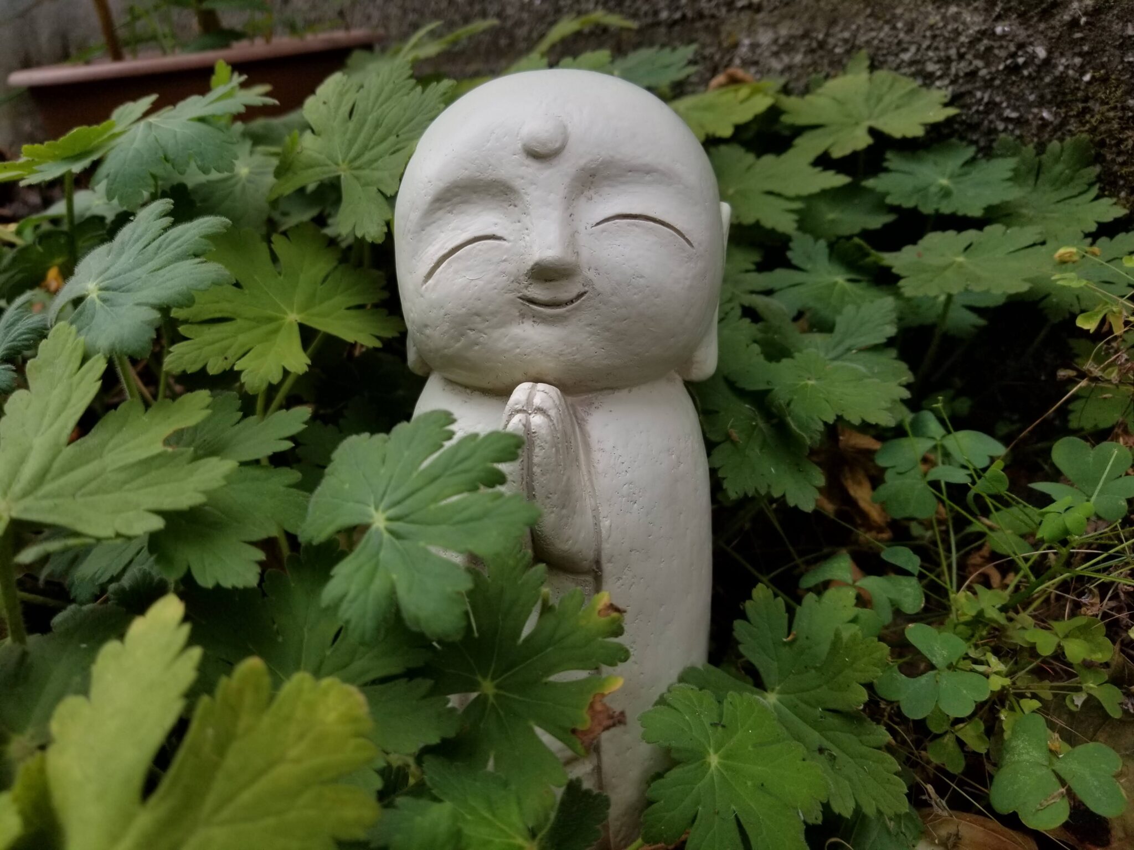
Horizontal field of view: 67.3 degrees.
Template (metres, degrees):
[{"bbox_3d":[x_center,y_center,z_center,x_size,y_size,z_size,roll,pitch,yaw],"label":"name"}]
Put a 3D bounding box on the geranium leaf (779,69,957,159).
[{"bbox_3d":[0.140,-0.147,0.400,0.078,0.016,0.080,-3,40,1],"label":"geranium leaf"}]

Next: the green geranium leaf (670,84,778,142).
[{"bbox_3d":[0.068,-0.154,0.420,0.063,0.018,0.061,7,44,3],"label":"green geranium leaf"}]

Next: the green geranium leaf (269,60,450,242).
[{"bbox_3d":[-0.090,-0.122,0.375,0.083,0.022,0.082,20,61,8],"label":"green geranium leaf"}]

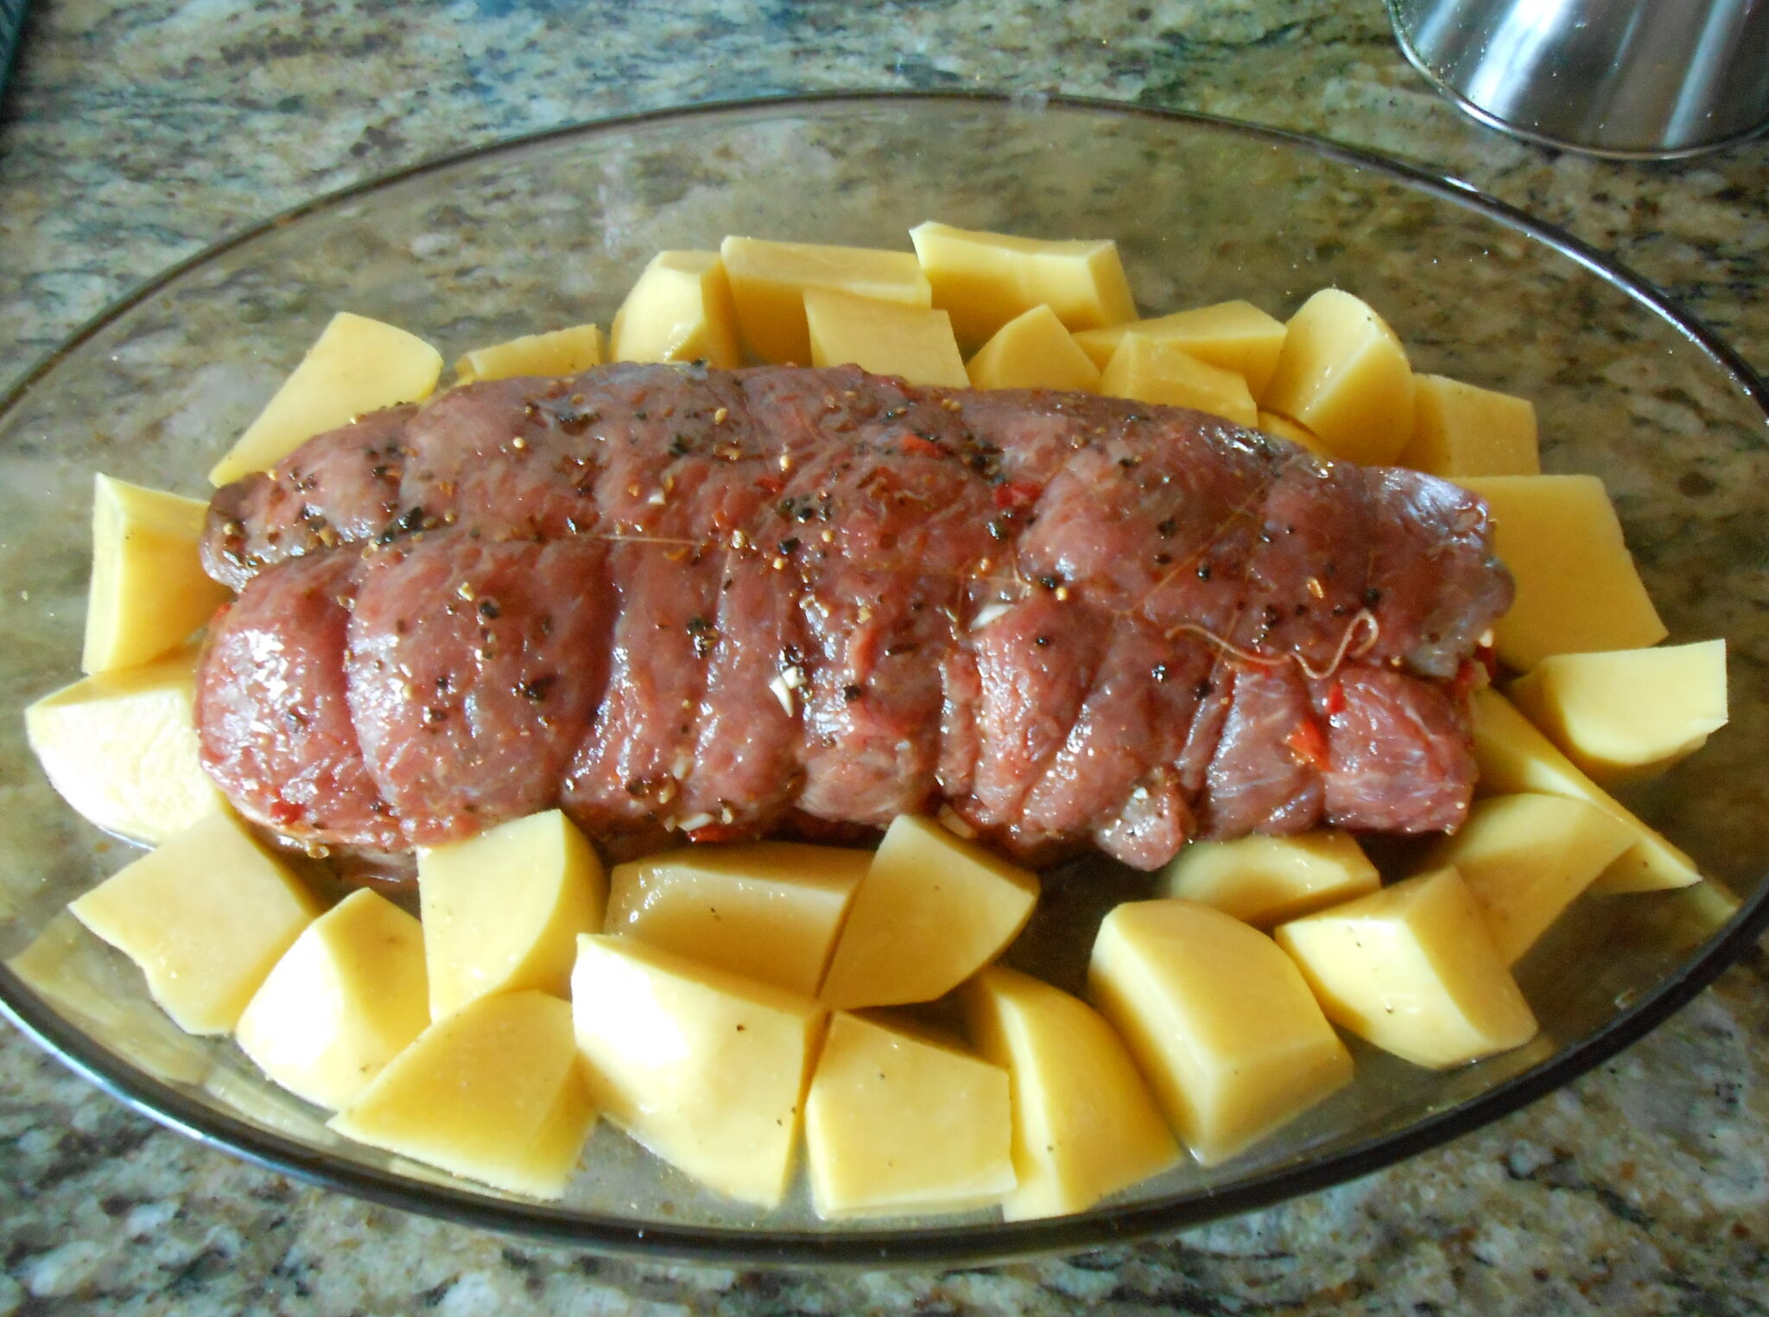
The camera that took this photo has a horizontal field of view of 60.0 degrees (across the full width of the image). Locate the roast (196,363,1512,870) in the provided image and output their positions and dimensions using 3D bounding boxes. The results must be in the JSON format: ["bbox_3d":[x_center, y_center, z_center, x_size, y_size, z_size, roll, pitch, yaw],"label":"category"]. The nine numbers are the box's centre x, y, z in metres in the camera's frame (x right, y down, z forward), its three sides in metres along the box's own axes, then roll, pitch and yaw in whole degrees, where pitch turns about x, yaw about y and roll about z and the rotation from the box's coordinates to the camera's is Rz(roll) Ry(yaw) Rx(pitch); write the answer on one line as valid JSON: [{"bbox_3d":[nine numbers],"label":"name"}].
[{"bbox_3d":[-0.006,-0.009,0.319,0.247,0.070,0.100,1,57,1],"label":"roast"}]

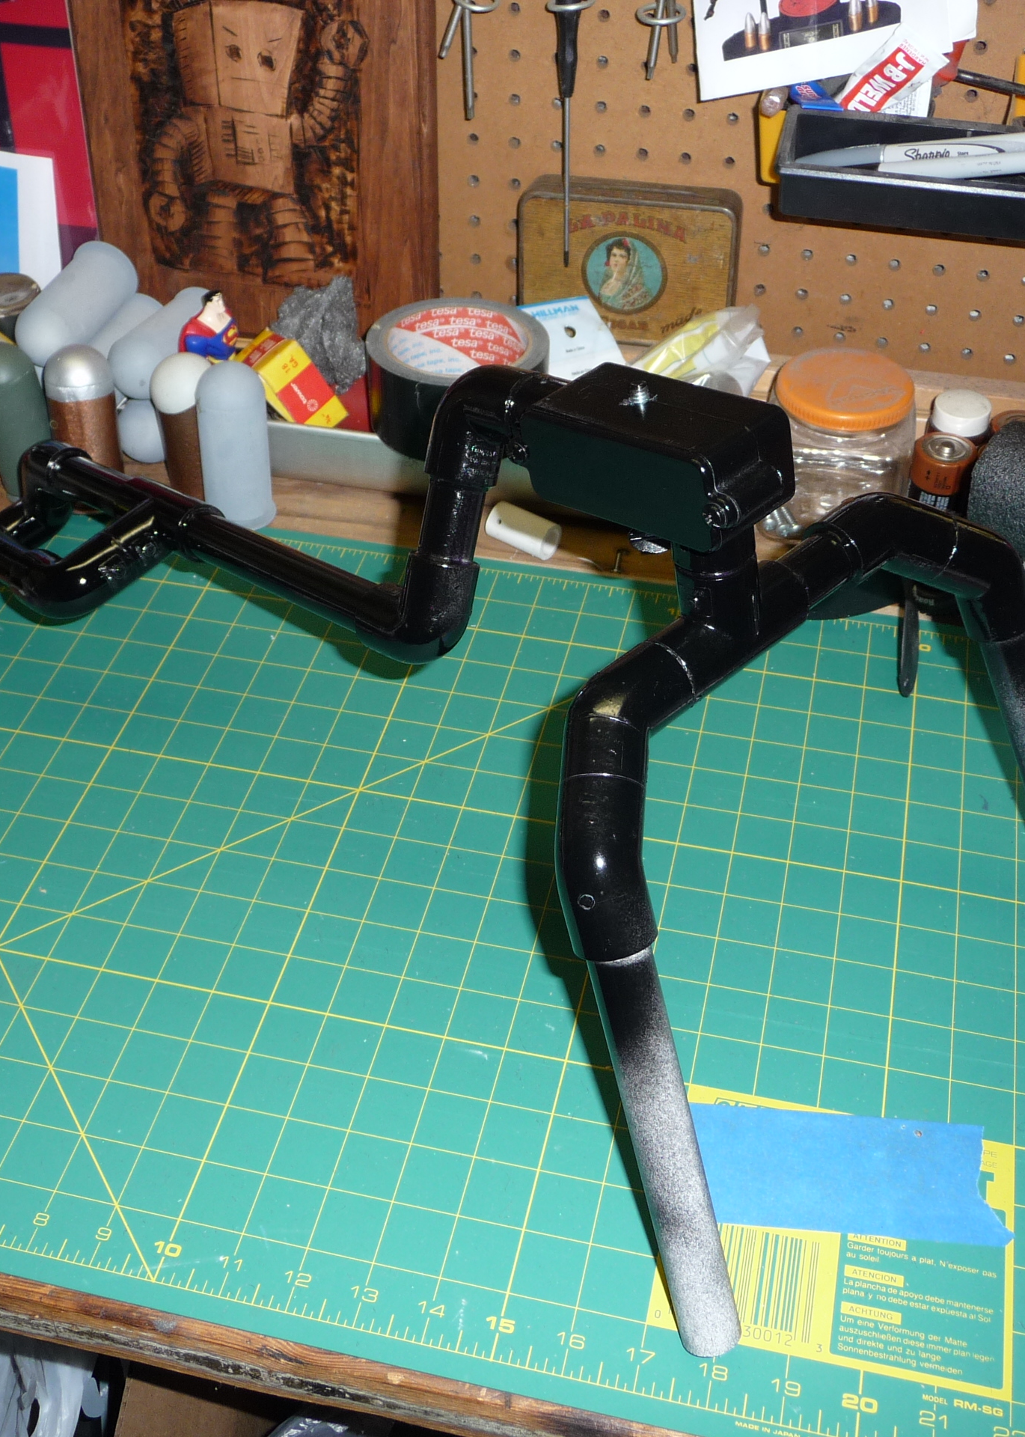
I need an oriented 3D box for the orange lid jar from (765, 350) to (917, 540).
[{"bbox_3d":[0.186,-0.158,0.885,0.084,0.081,0.084,0,44,0],"label":"orange lid jar"}]

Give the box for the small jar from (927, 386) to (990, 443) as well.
[{"bbox_3d":[0.254,-0.156,0.895,0.037,0.060,0.037,0,44,0],"label":"small jar"}]

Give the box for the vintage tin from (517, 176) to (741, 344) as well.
[{"bbox_3d":[0.070,-0.272,0.937,0.131,0.093,0.024,9,45,10],"label":"vintage tin"}]

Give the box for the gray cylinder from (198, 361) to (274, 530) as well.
[{"bbox_3d":[-0.156,-0.157,0.874,0.040,0.098,0.040,-9,44,-8],"label":"gray cylinder"}]

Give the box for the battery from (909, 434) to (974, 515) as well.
[{"bbox_3d":[0.238,-0.128,0.867,0.034,0.061,0.034,9,45,10],"label":"battery"}]

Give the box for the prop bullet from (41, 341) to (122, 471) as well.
[{"bbox_3d":[-0.242,-0.168,0.889,0.039,0.097,0.039,9,45,10],"label":"prop bullet"}]

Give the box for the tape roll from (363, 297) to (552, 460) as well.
[{"bbox_3d":[-0.031,-0.195,0.889,0.102,0.048,0.102,0,44,0],"label":"tape roll"}]

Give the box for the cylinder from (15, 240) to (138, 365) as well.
[{"bbox_3d":[-0.259,-0.240,0.911,0.040,0.040,0.095,9,44,10],"label":"cylinder"}]

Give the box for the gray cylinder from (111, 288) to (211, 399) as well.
[{"bbox_3d":[-0.211,-0.227,0.954,0.039,0.039,0.099,19,43,20],"label":"gray cylinder"}]

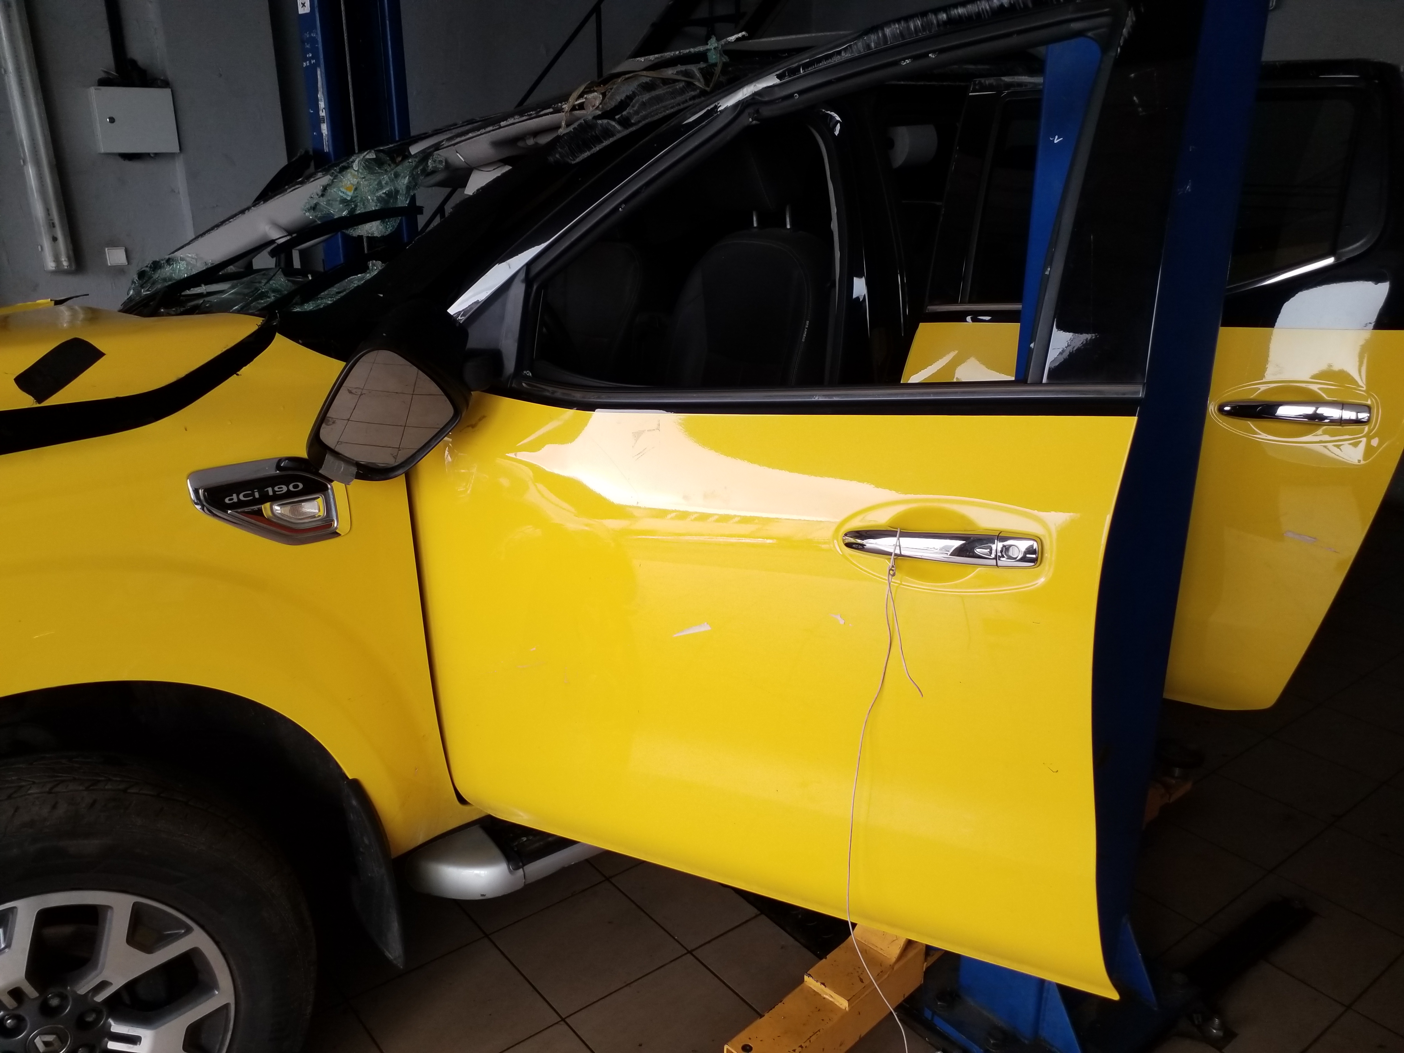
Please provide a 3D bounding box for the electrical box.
[{"bbox_3d":[-2.588,-1.849,4.995,0.315,0.280,0.120,-14,23,-35],"label":"electrical box"}]

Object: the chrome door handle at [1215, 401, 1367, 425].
[{"bbox_3d":[1.057,-0.205,1.955,0.237,0.037,0.037,6,20,24],"label":"chrome door handle"}]

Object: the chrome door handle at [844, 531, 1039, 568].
[{"bbox_3d":[0.289,0.026,1.335,0.236,0.037,0.037,4,19,27],"label":"chrome door handle"}]

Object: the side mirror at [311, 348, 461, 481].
[{"bbox_3d":[-0.430,-0.178,1.500,0.175,0.190,0.120,25,25,-28],"label":"side mirror"}]

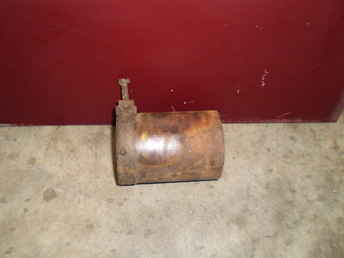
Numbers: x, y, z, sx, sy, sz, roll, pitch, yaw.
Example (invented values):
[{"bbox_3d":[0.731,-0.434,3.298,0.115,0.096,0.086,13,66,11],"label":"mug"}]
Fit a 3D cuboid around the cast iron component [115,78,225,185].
[{"bbox_3d":[-0.005,0.011,0.513,0.146,0.133,0.111,-3,40,-3],"label":"cast iron component"}]

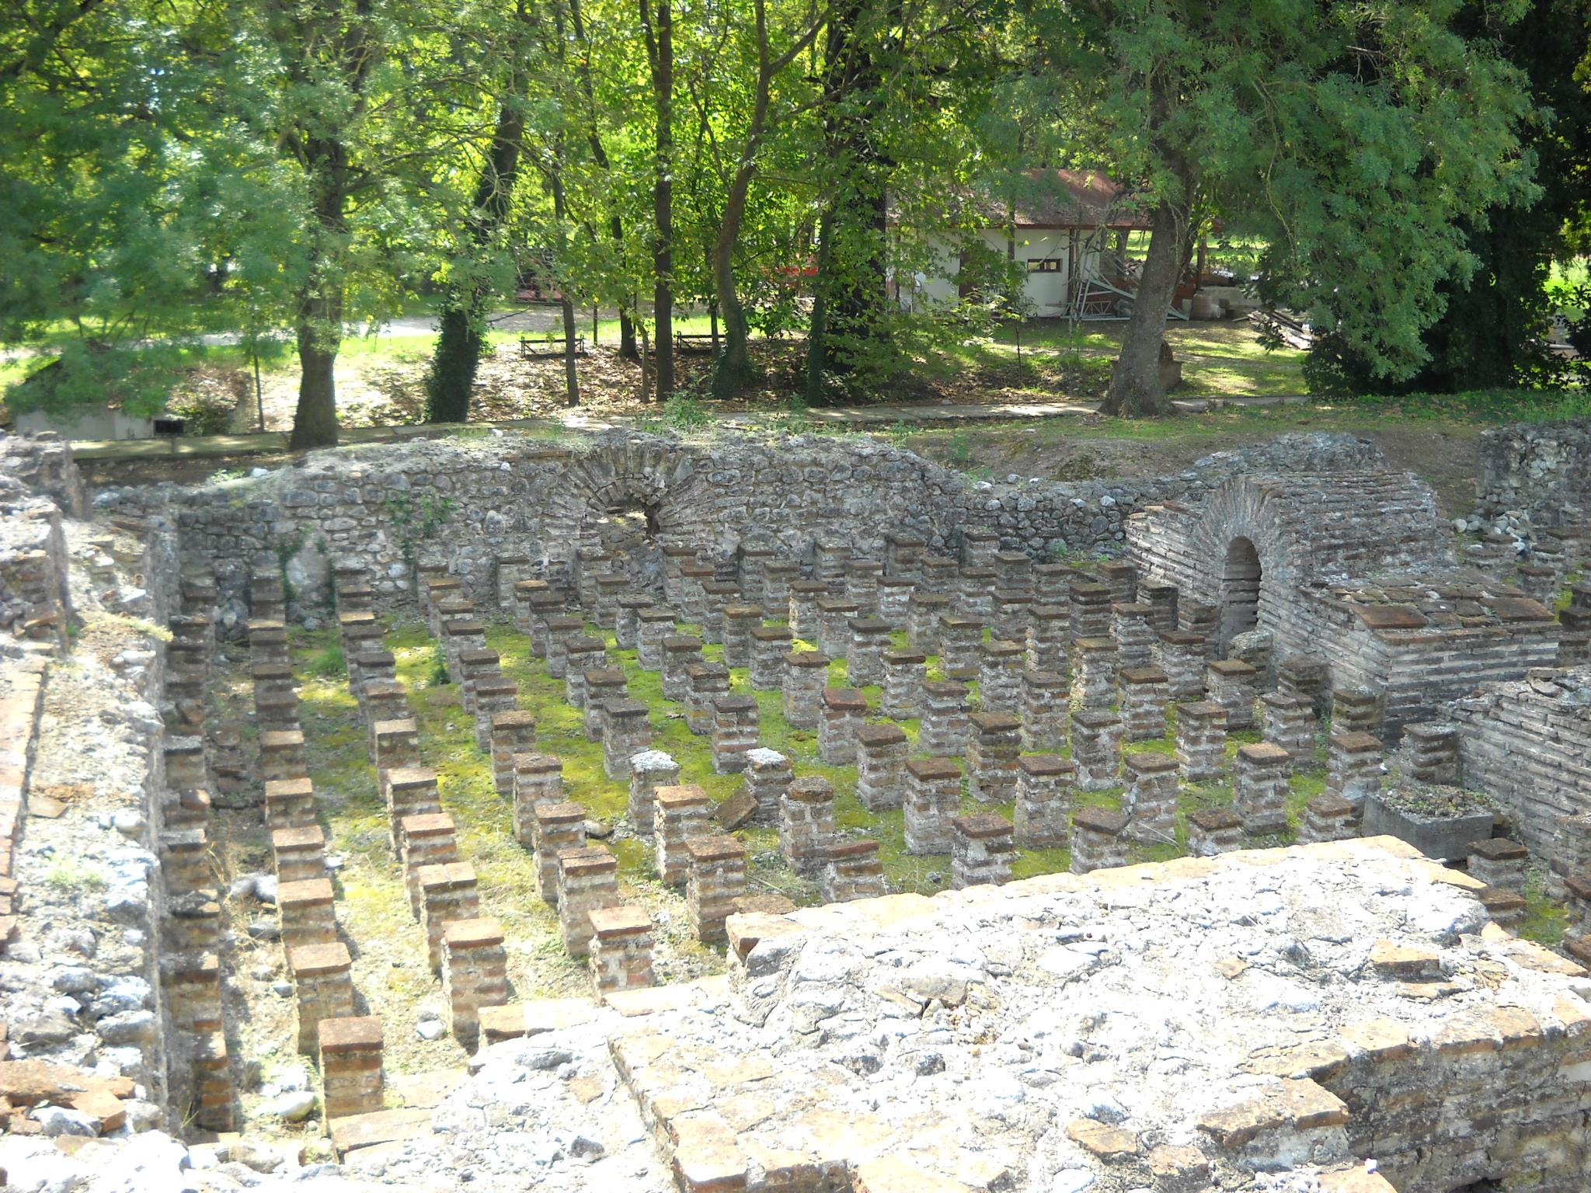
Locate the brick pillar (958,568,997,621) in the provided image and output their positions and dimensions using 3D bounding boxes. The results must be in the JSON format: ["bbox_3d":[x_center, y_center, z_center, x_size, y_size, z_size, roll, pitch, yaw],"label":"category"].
[{"bbox_3d":[1.883,0.027,19.587,0.312,0.560,0.312,-4,15,-17],"label":"brick pillar"}]

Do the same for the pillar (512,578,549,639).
[{"bbox_3d":[-2.629,0.136,18.887,0.312,0.550,0.312,-4,15,-17],"label":"pillar"}]

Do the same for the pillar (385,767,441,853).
[{"bbox_3d":[-2.689,1.545,13.287,0.312,0.580,0.312,-4,15,-17],"label":"pillar"}]

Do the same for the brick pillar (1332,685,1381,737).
[{"bbox_3d":[5.140,1.189,17.384,0.331,0.594,0.331,-3,16,-17],"label":"brick pillar"}]

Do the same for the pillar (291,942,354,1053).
[{"bbox_3d":[-2.964,2.517,11.796,0.332,0.565,0.332,-5,16,-17],"label":"pillar"}]

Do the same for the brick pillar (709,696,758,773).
[{"bbox_3d":[-0.456,1.053,14.366,0.301,0.507,0.292,-4,14,-17],"label":"brick pillar"}]

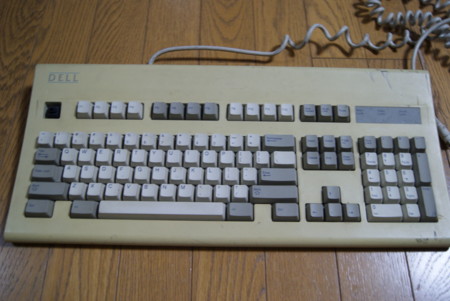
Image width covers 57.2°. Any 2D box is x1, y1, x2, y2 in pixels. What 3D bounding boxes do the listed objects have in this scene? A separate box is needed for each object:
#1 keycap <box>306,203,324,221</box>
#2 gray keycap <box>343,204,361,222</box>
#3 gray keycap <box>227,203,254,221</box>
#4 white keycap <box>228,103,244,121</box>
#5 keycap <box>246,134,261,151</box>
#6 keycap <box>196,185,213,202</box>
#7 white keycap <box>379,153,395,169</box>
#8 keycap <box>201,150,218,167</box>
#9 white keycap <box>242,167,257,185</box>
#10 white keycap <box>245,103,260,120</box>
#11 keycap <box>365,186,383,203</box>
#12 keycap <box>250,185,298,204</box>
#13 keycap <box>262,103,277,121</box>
[{"bbox_3d":[0.094,0.063,0.428,0.018,0.010,0.018,1,69,0],"label":"keycap"},{"bbox_3d":[0.133,0.065,0.430,0.018,0.009,0.018,1,69,-1],"label":"gray keycap"},{"bbox_3d":[0.015,0.063,0.430,0.028,0.009,0.018,1,69,-1],"label":"gray keycap"},{"bbox_3d":[0.012,-0.045,0.468,0.018,0.011,0.018,1,68,-1],"label":"white keycap"},{"bbox_3d":[0.031,-0.008,0.456,0.018,0.010,0.018,1,69,-1],"label":"keycap"},{"bbox_3d":[-0.023,0.044,0.437,0.018,0.009,0.018,1,69,-1],"label":"keycap"},{"bbox_3d":[0.178,0.012,0.451,0.018,0.009,0.018,1,69,-1],"label":"white keycap"},{"bbox_3d":[-0.017,0.008,0.448,0.018,0.010,0.018,1,69,0],"label":"keycap"},{"bbox_3d":[0.026,0.028,0.441,0.018,0.009,0.018,1,69,-1],"label":"white keycap"},{"bbox_3d":[0.031,-0.044,0.468,0.018,0.011,0.018,1,68,-1],"label":"white keycap"},{"bbox_3d":[0.159,0.047,0.438,0.018,0.009,0.018,1,70,-1],"label":"keycap"},{"bbox_3d":[0.051,0.046,0.436,0.052,0.009,0.018,1,69,-1],"label":"keycap"},{"bbox_3d":[0.050,-0.044,0.468,0.018,0.011,0.018,1,68,-1],"label":"keycap"}]

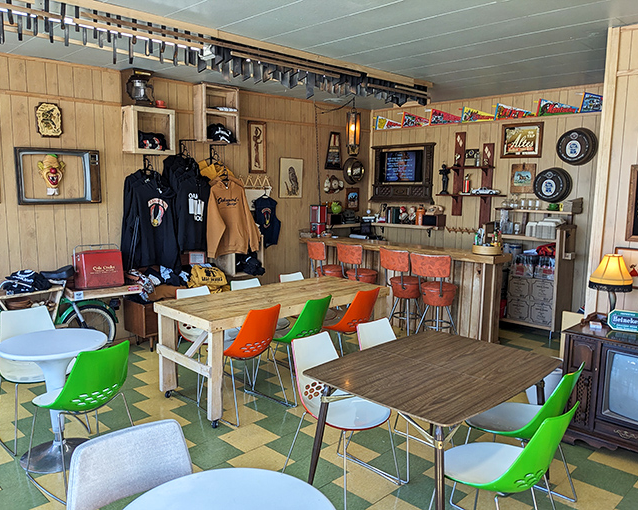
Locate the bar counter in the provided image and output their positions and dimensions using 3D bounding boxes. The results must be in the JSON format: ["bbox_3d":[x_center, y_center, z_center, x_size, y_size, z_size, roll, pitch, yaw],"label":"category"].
[{"bbox_3d":[0.881,0.365,6.421,2.830,1.000,0.420,8,10,44],"label":"bar counter"}]

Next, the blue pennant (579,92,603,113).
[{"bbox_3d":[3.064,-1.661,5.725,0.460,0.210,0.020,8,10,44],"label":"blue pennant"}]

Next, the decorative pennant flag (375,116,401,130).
[{"bbox_3d":[1.027,-1.942,7.747,0.020,0.201,0.480,-7,11,-44],"label":"decorative pennant flag"}]

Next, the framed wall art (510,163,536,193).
[{"bbox_3d":[2.427,-0.901,6.276,0.030,0.337,0.285,-7,11,-44],"label":"framed wall art"}]

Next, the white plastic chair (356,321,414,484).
[{"bbox_3d":[0.496,0.857,3.322,0.550,0.810,0.470,8,10,44],"label":"white plastic chair"}]

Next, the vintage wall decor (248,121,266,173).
[{"bbox_3d":[-0.766,-1.326,6.551,0.277,0.624,0.030,-7,11,-44],"label":"vintage wall decor"}]

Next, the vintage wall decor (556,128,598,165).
[{"bbox_3d":[2.869,-1.194,5.903,0.405,0.405,0.130,8,10,44],"label":"vintage wall decor"}]

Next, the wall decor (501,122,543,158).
[{"bbox_3d":[2.440,-1.367,6.371,0.035,0.410,0.508,-7,11,-44],"label":"wall decor"}]

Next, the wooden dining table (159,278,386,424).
[{"bbox_3d":[-0.330,0.732,4.665,1.909,0.772,0.790,-6,11,-42],"label":"wooden dining table"}]

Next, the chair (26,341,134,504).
[{"bbox_3d":[-1.368,0.903,3.163,0.520,0.820,0.510,7,10,39],"label":"chair"}]

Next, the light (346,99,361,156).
[{"bbox_3d":[0.443,-1.595,6.742,0.200,0.680,0.200,-7,11,-44],"label":"light"}]

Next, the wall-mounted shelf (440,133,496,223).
[{"bbox_3d":[1.959,-0.952,6.813,0.180,1.245,0.910,-7,11,-44],"label":"wall-mounted shelf"}]

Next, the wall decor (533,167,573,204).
[{"bbox_3d":[2.700,-0.800,6.121,0.400,0.400,0.130,8,10,44],"label":"wall decor"}]

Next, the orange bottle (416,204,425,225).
[{"bbox_3d":[1.383,-0.538,7.209,0.140,0.288,0.140,-7,11,-44],"label":"orange bottle"}]

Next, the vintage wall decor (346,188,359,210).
[{"bbox_3d":[0.495,-0.818,7.875,0.025,0.325,0.295,8,10,44],"label":"vintage wall decor"}]

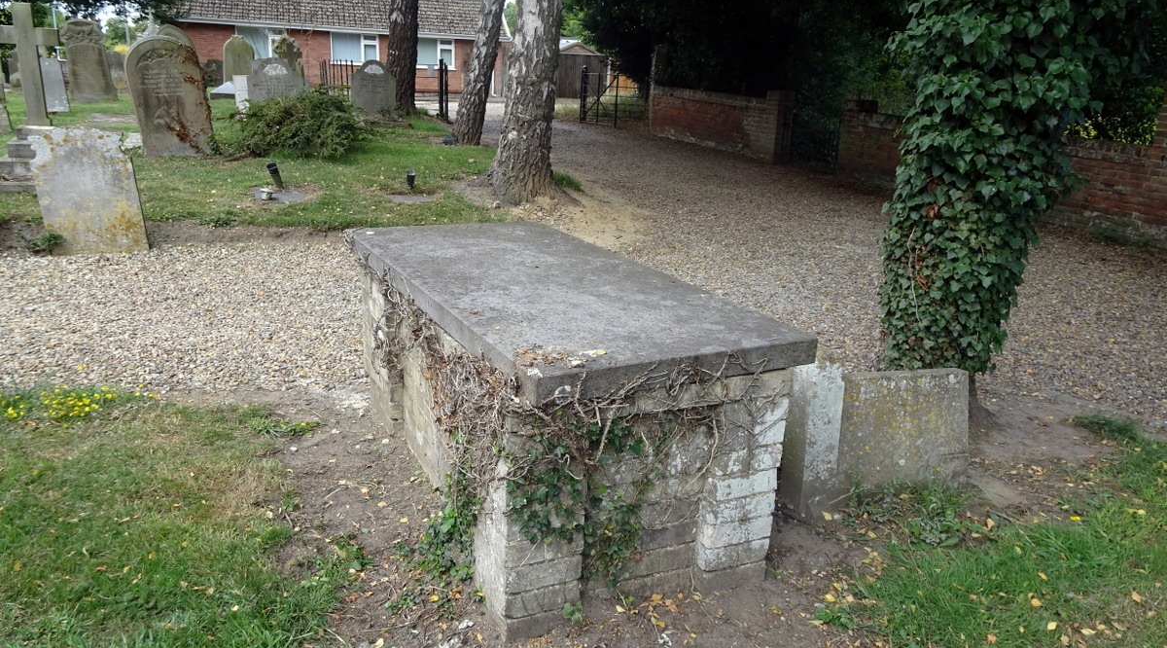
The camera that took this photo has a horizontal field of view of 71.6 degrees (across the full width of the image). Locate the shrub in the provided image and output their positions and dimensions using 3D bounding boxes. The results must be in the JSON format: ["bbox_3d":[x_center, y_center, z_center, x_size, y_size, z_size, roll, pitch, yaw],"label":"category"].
[{"bbox_3d":[-3.822,-2.758,10.941,1.720,0.796,1.400,-3,18,-19],"label":"shrub"}]

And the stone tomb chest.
[{"bbox_3d":[-0.206,0.181,3.138,0.981,0.773,2.037,-6,19,-26],"label":"stone tomb chest"}]

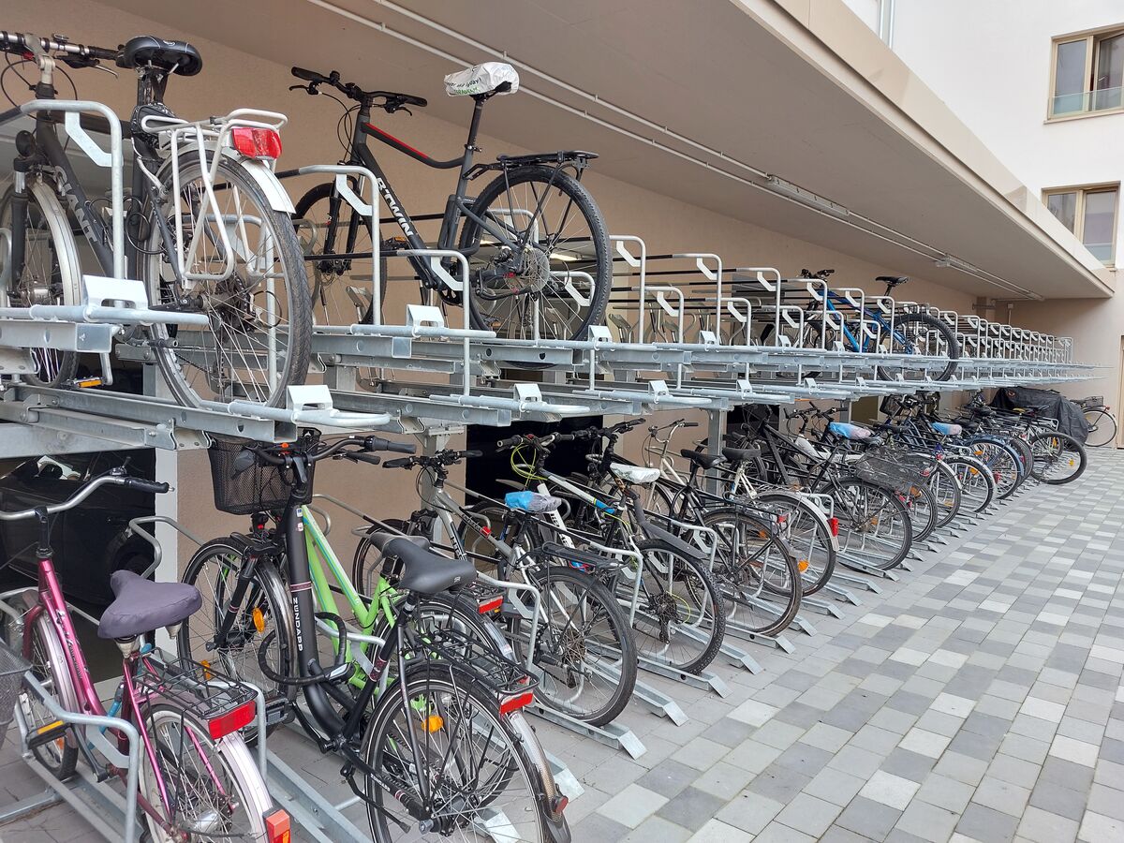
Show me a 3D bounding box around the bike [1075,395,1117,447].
[{"bbox_3d":[10.037,-0.072,15.609,1.810,1.080,0.600,5,5,39],"label":"bike"}]

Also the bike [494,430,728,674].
[{"bbox_3d":[0.083,0.658,4.160,1.770,1.110,0.640,5,6,39],"label":"bike"}]

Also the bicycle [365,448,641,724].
[{"bbox_3d":[-0.378,0.699,3.578,1.760,1.090,0.620,5,6,39],"label":"bicycle"}]

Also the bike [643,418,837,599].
[{"bbox_3d":[0.999,0.579,5.354,1.820,1.100,0.590,5,6,39],"label":"bike"}]

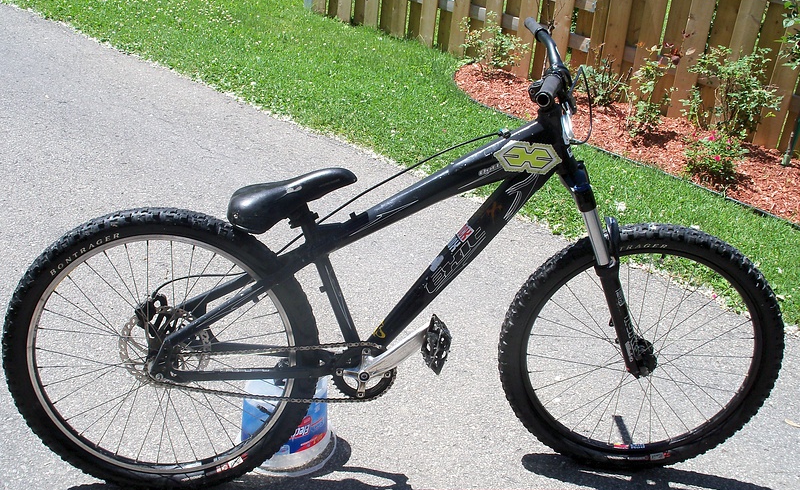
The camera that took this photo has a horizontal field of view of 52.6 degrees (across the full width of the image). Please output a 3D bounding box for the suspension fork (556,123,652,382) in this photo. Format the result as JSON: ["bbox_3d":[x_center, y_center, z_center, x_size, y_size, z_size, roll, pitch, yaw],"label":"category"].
[{"bbox_3d":[0.452,0.018,1.795,0.110,0.575,0.175,-16,20,7],"label":"suspension fork"}]

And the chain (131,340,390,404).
[{"bbox_3d":[-0.276,0.276,1.725,0.545,0.150,0.014,1,19,-8],"label":"chain"}]

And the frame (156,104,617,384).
[{"bbox_3d":[-0.057,-0.005,1.710,0.905,0.605,0.160,1,19,-8],"label":"frame"}]

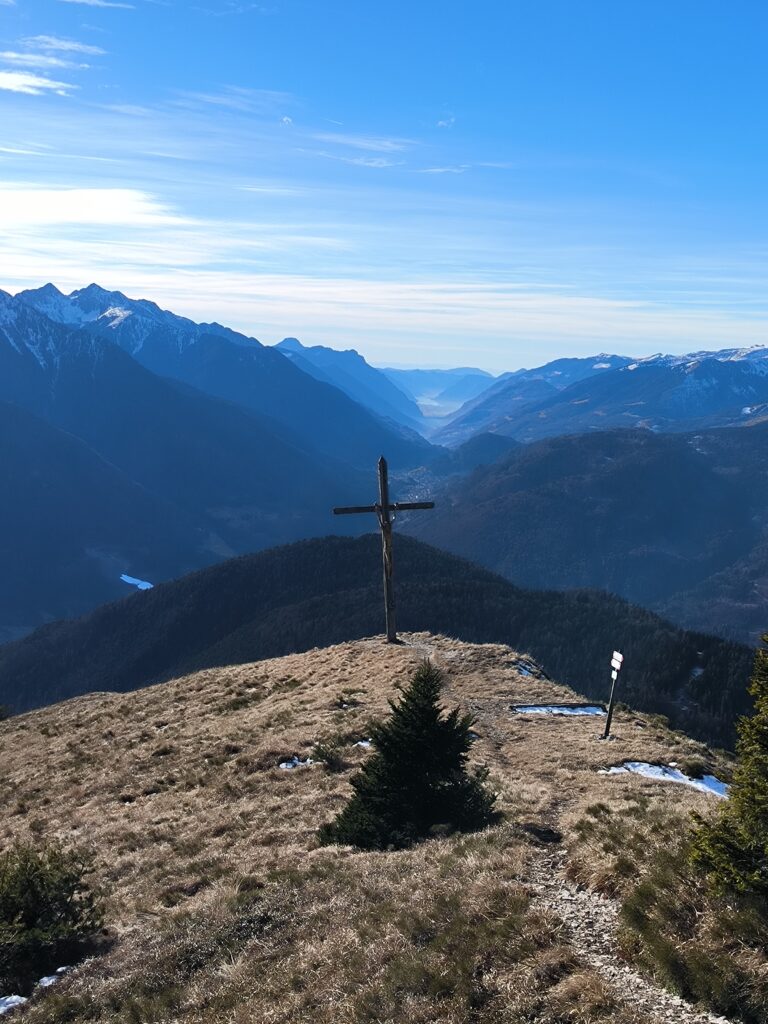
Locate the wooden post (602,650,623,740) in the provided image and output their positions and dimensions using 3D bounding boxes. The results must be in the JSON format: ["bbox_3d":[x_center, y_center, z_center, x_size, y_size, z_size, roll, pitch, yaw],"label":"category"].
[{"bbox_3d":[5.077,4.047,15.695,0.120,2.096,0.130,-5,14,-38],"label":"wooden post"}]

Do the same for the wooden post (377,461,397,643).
[{"bbox_3d":[0.080,1.021,18.271,0.220,4.899,0.220,-5,11,-10],"label":"wooden post"}]

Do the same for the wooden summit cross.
[{"bbox_3d":[0.080,1.021,18.271,2.674,4.899,0.260,-5,11,-10],"label":"wooden summit cross"}]

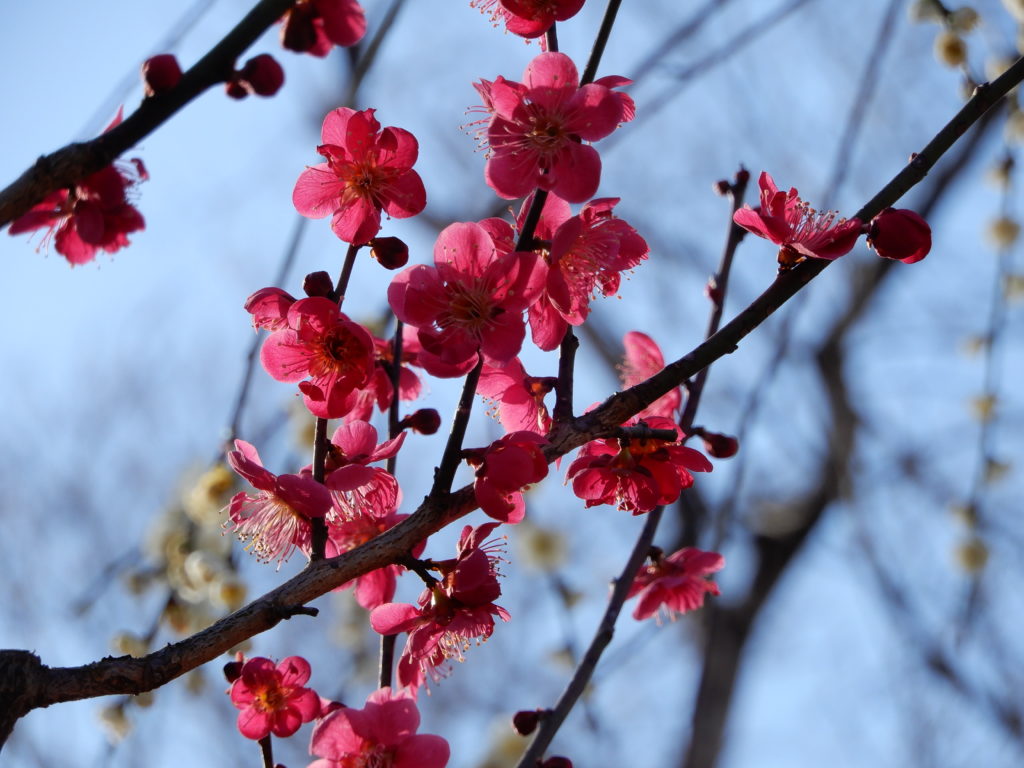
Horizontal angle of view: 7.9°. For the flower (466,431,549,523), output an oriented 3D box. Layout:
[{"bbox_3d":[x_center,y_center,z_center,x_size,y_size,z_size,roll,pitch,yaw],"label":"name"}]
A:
[{"bbox_3d":[-0.001,0.017,1.390,0.015,0.015,0.015,-16,-52,46],"label":"flower"}]

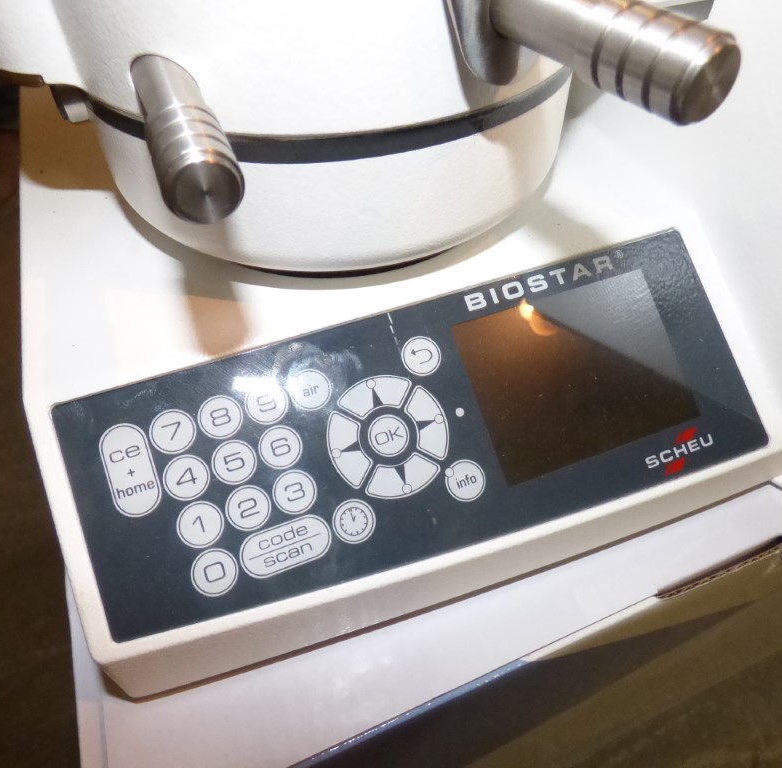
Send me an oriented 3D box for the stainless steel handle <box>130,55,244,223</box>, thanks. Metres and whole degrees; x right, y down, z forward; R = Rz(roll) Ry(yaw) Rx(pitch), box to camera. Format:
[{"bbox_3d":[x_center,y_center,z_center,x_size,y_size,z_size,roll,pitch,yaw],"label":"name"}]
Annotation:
[{"bbox_3d":[-0.057,-0.071,0.163,0.020,0.020,0.072,-21,52,-8],"label":"stainless steel handle"}]

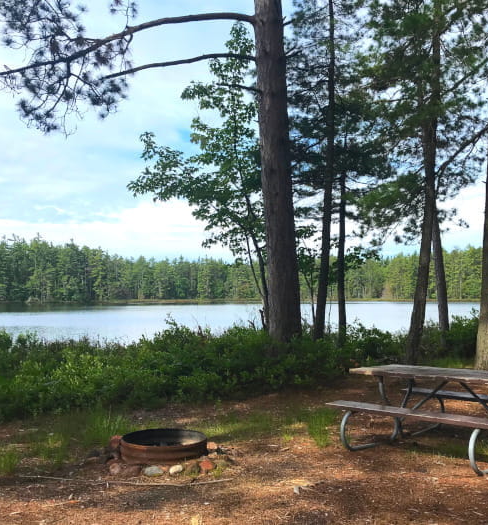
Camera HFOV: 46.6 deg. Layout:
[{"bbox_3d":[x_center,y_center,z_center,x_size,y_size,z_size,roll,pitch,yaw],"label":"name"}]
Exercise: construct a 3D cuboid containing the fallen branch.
[{"bbox_3d":[-0.964,1.708,4.476,1.750,0.045,0.240,-1,-5,4],"label":"fallen branch"}]

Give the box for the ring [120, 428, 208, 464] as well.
[{"bbox_3d":[-0.756,1.741,5.402,0.810,0.165,0.810,0,-5,0],"label":"ring"}]

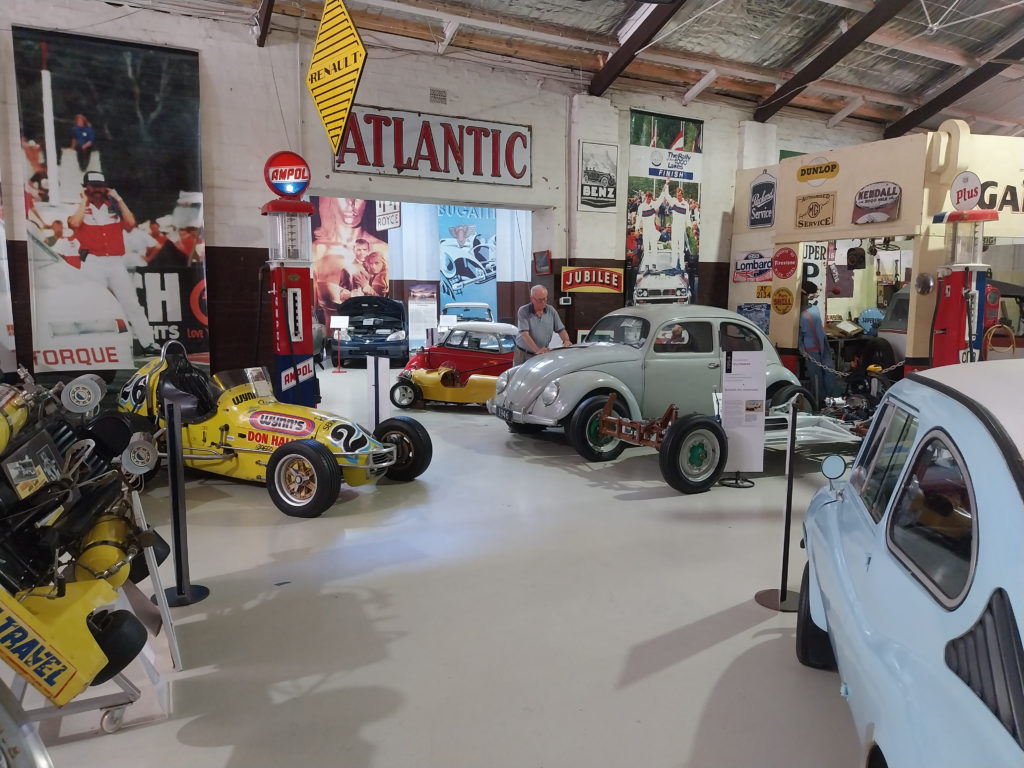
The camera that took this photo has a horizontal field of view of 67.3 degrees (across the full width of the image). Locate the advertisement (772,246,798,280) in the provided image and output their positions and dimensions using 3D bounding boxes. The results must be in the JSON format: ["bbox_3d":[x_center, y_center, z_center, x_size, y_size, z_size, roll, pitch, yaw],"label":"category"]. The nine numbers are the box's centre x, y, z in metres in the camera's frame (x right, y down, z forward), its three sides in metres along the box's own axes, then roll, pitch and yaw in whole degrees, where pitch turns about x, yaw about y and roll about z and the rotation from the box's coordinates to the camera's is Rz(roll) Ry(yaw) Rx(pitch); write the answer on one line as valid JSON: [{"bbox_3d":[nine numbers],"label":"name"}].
[{"bbox_3d":[3.737,-1.646,10.510,0.020,0.419,0.421,-3,8,-29],"label":"advertisement"}]

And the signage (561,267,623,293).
[{"bbox_3d":[1.107,-1.412,10.447,1.022,0.329,0.025,-3,8,-29],"label":"signage"}]

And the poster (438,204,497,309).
[{"bbox_3d":[-1.201,-3.387,21.687,1.780,3.500,0.020,-3,8,-29],"label":"poster"}]

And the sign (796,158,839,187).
[{"bbox_3d":[3.967,-2.740,9.974,0.020,0.382,0.650,-3,8,-29],"label":"sign"}]

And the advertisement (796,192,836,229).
[{"bbox_3d":[3.964,-2.265,10.030,0.020,0.454,0.630,-3,8,-29],"label":"advertisement"}]

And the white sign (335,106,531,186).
[{"bbox_3d":[-0.823,-2.690,8.752,2.419,0.722,0.030,-3,8,-27],"label":"white sign"}]

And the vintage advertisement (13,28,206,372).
[{"bbox_3d":[-3.775,-1.678,7.370,1.544,3.101,0.030,-3,8,-27],"label":"vintage advertisement"}]

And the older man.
[{"bbox_3d":[0.297,-0.290,8.917,0.600,1.701,0.500,-3,8,-25],"label":"older man"}]

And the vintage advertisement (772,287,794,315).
[{"bbox_3d":[3.727,-1.139,10.584,0.020,0.376,0.382,-3,8,-29],"label":"vintage advertisement"}]

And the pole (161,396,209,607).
[{"bbox_3d":[-1.752,0.602,4.014,0.320,1.057,0.320,-3,8,-27],"label":"pole"}]

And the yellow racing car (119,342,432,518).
[{"bbox_3d":[-2.250,0.246,6.511,3.050,1.160,1.480,4,8,25],"label":"yellow racing car"}]

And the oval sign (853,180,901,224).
[{"bbox_3d":[4.388,-2.197,9.263,0.030,0.520,0.626,-3,8,-29],"label":"oval sign"}]

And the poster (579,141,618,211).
[{"bbox_3d":[1.161,-2.774,10.301,0.643,0.902,0.030,-3,8,-29],"label":"poster"}]

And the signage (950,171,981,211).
[{"bbox_3d":[4.776,-2.038,8.100,0.420,0.420,0.080,-2,7,-17],"label":"signage"}]

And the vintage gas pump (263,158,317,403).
[{"bbox_3d":[-2.239,-0.822,7.773,0.550,2.980,0.550,-3,8,-30],"label":"vintage gas pump"}]

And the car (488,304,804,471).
[{"bbox_3d":[1.748,-0.162,8.580,4.050,1.510,1.550,-3,8,-27],"label":"car"}]

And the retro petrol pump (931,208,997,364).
[{"bbox_3d":[4.808,-0.611,8.345,0.400,2.514,0.660,0,7,-2],"label":"retro petrol pump"}]

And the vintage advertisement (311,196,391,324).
[{"bbox_3d":[-4.400,-3.343,21.009,2.188,4.200,0.030,-3,8,-27],"label":"vintage advertisement"}]

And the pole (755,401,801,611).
[{"bbox_3d":[1.454,0.620,4.039,0.320,1.077,0.320,-3,8,-27],"label":"pole"}]

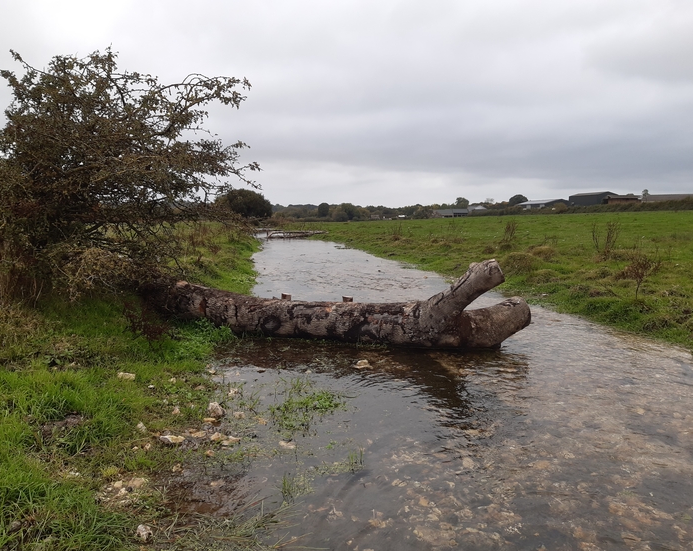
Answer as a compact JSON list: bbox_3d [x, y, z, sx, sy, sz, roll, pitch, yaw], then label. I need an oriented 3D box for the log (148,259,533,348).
[{"bbox_3d":[-0.257,0.283,7.453,5.224,1.053,0.750,2,6,14],"label":"log"}]

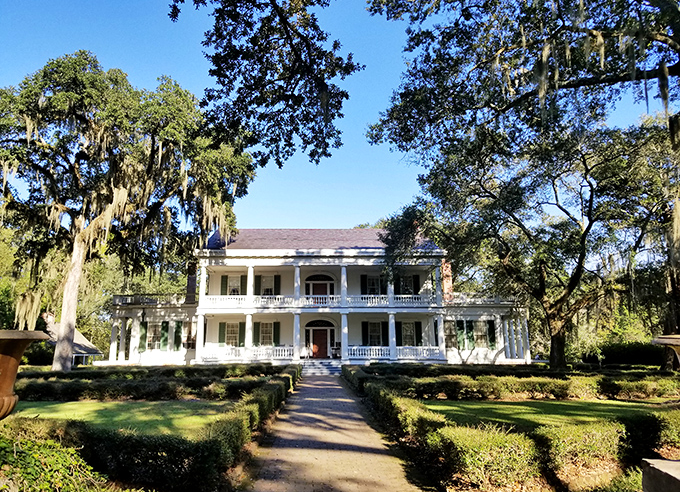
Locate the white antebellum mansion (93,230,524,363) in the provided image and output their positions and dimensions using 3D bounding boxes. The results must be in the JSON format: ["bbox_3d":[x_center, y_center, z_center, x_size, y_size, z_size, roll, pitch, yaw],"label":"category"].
[{"bbox_3d":[-1.796,4.822,45.420,34.900,12.400,13.000,0,-11,-1],"label":"white antebellum mansion"}]

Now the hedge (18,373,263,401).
[{"bbox_3d":[-7.864,5.658,19.969,10.100,0.720,1.300,0,-11,-1],"label":"hedge"}]

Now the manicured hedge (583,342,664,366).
[{"bbox_3d":[28.426,11.055,52.182,8.600,2.550,2.500,0,-11,-1],"label":"manicured hedge"}]

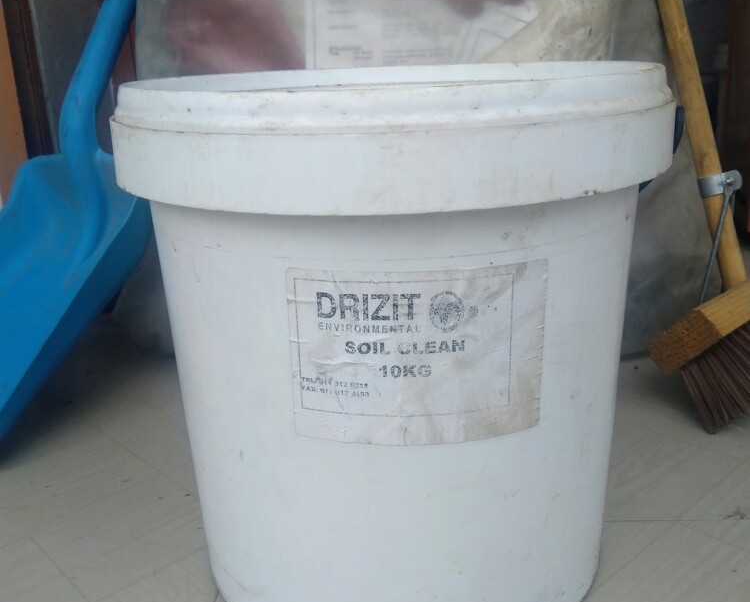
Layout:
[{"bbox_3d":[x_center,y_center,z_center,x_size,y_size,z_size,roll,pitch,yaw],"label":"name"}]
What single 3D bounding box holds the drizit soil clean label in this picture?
[{"bbox_3d":[0.024,0.029,0.406,0.135,0.098,0.017,-2,21,-3],"label":"drizit soil clean label"}]

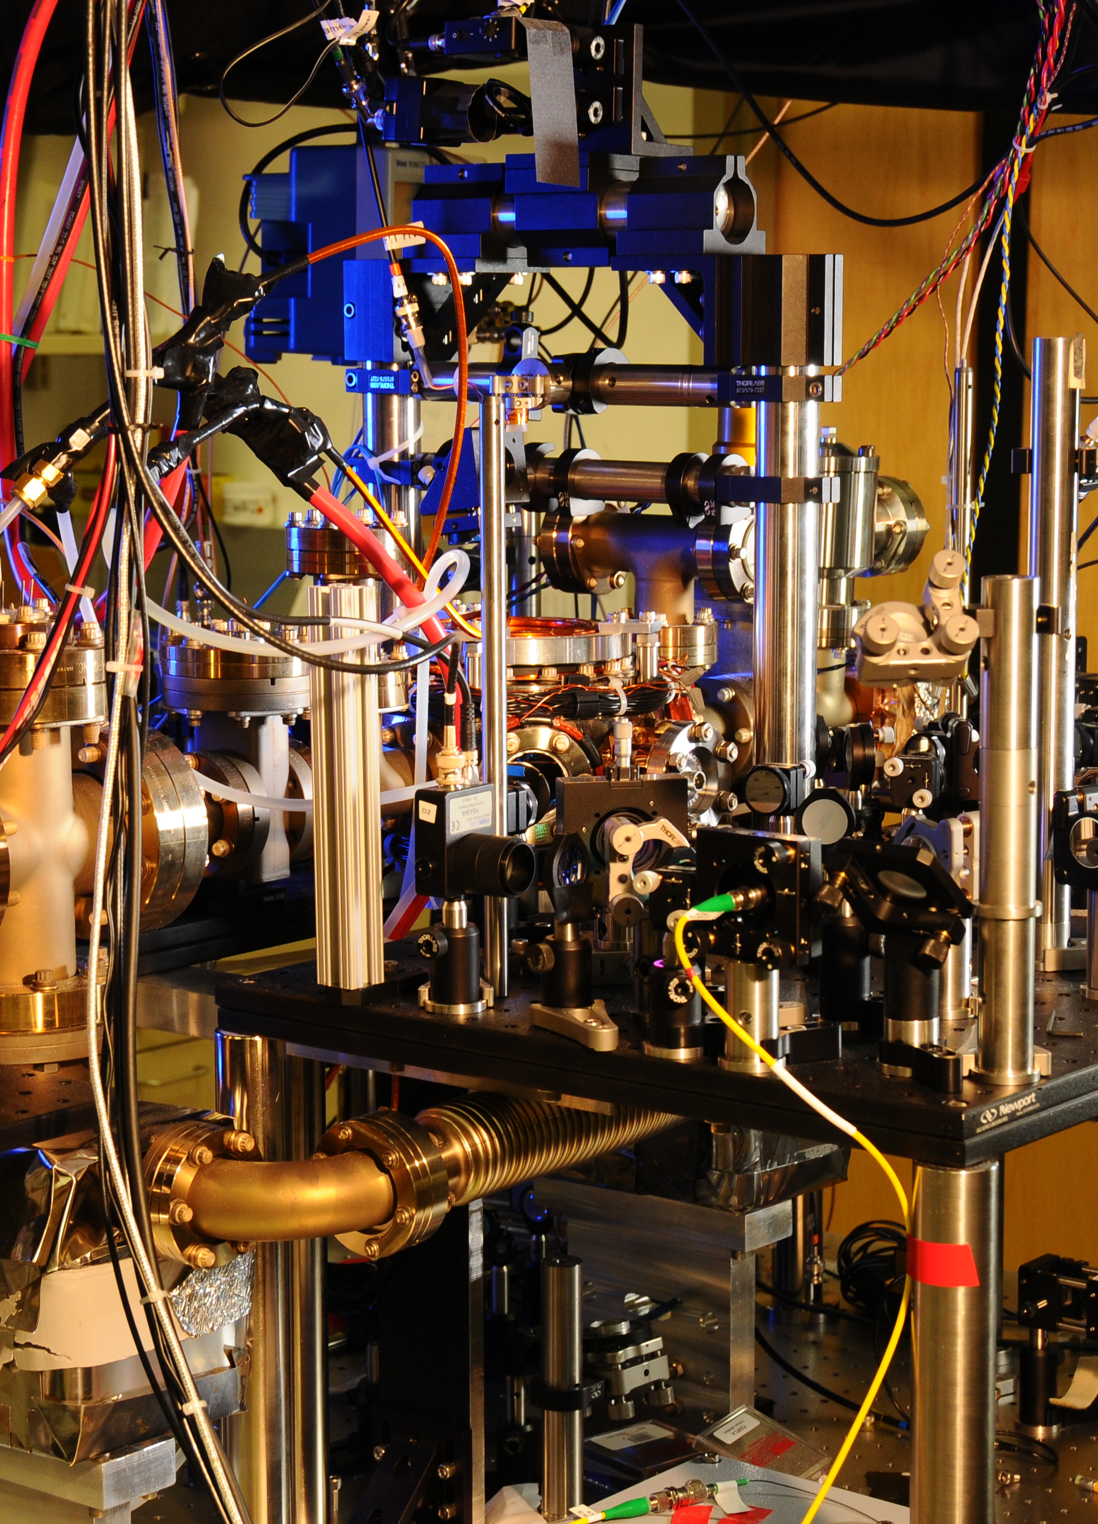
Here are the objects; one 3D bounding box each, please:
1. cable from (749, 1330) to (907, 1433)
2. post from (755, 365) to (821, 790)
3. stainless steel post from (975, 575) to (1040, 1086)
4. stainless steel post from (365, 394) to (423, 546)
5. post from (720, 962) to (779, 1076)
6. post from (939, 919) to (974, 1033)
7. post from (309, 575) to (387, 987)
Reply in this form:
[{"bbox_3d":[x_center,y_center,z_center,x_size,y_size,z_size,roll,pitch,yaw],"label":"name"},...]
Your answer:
[{"bbox_3d":[0.189,0.425,2.274,0.035,0.014,0.220,-3,8,-22],"label":"cable"},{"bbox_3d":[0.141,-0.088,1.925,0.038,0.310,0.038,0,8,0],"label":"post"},{"bbox_3d":[0.205,0.031,1.437,0.030,0.224,0.030,0,8,0],"label":"stainless steel post"},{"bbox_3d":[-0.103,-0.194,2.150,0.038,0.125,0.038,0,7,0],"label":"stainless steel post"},{"bbox_3d":[0.095,0.118,1.512,0.030,0.052,0.030,0,7,0],"label":"post"},{"bbox_3d":[0.194,0.097,1.583,0.028,0.052,0.028,0,8,0],"label":"post"},{"bbox_3d":[-0.102,0.011,1.655,0.026,0.206,0.026,6,10,39],"label":"post"}]

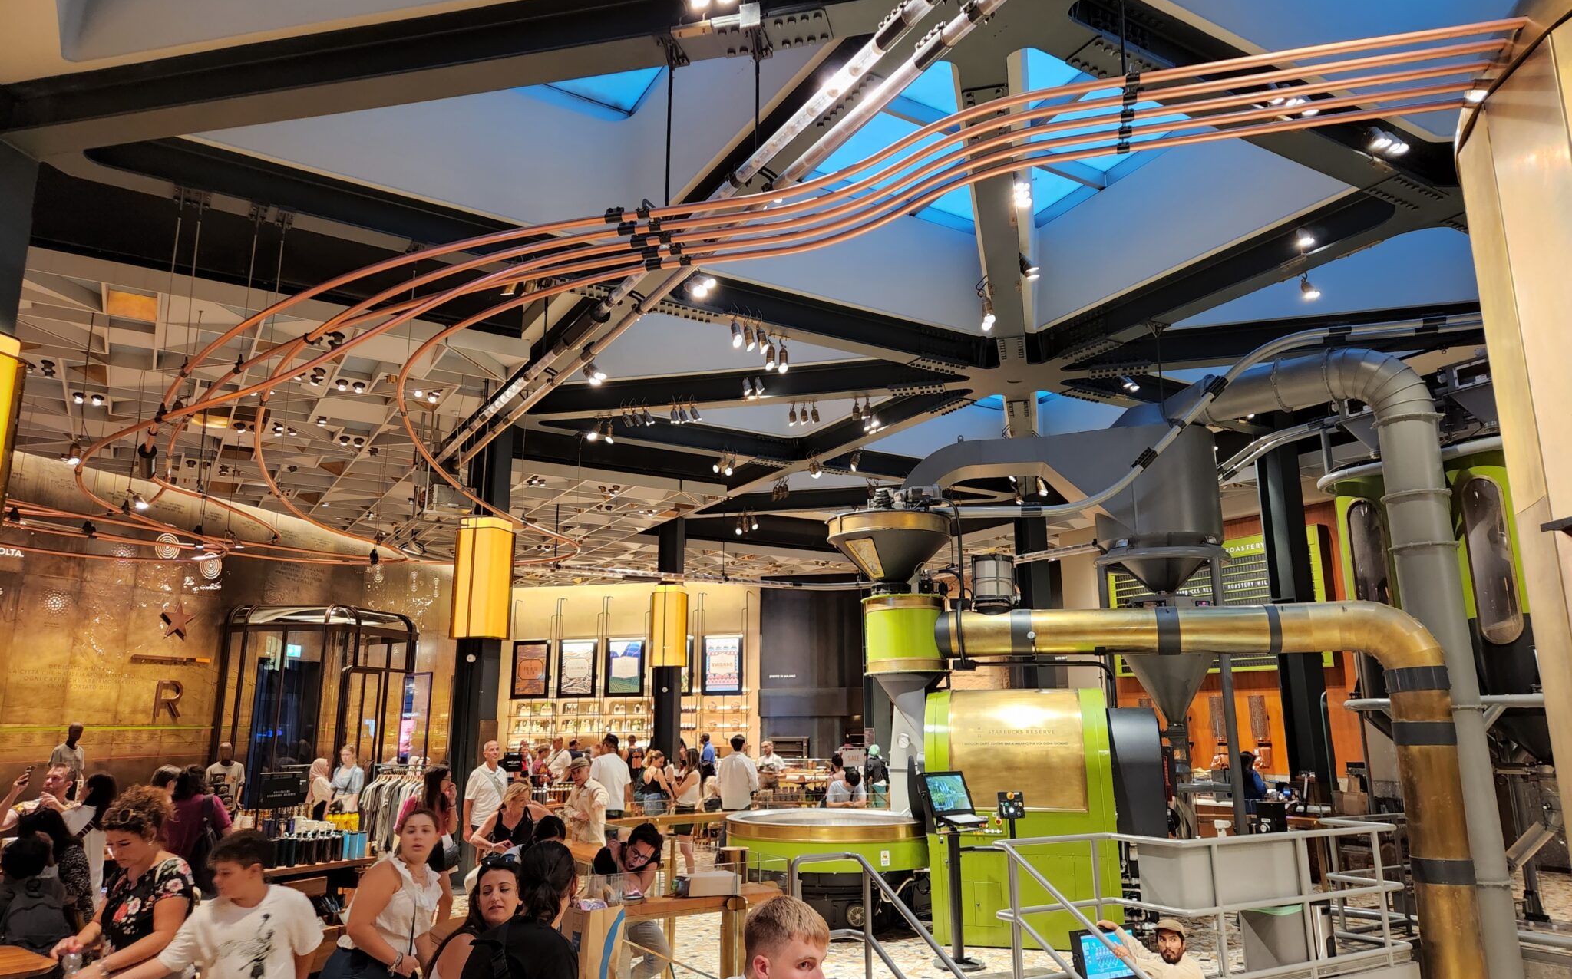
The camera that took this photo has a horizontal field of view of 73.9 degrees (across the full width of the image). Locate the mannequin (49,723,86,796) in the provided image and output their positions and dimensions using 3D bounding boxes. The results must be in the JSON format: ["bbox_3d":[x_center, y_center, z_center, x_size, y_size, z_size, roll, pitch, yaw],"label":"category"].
[{"bbox_3d":[-9.707,4.080,14.049,0.300,1.860,0.480,-3,-13,14],"label":"mannequin"}]

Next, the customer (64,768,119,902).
[{"bbox_3d":[-5.563,3.077,8.275,0.360,1.620,0.420,-1,-13,3],"label":"customer"}]

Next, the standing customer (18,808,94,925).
[{"bbox_3d":[-4.414,2.653,6.323,0.600,1.380,0.500,0,-13,0],"label":"standing customer"}]

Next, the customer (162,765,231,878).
[{"bbox_3d":[-4.351,2.848,7.662,0.520,1.600,0.420,5,-14,-22],"label":"customer"}]

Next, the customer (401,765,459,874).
[{"bbox_3d":[-2.964,3.093,8.626,0.420,1.578,0.460,3,-13,-11],"label":"customer"}]

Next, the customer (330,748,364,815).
[{"bbox_3d":[-5.594,4.100,13.217,0.430,1.671,0.300,3,-13,-11],"label":"customer"}]

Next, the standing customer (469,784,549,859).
[{"bbox_3d":[-2.300,3.113,8.508,0.620,1.460,0.550,3,-13,-14],"label":"standing customer"}]

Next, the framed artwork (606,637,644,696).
[{"bbox_3d":[-3.561,3.951,23.205,0.930,1.280,0.080,-3,-13,14],"label":"framed artwork"}]

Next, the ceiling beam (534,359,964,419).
[{"bbox_3d":[-0.572,-1.206,12.440,5.250,0.420,0.300,-3,-13,12],"label":"ceiling beam"}]

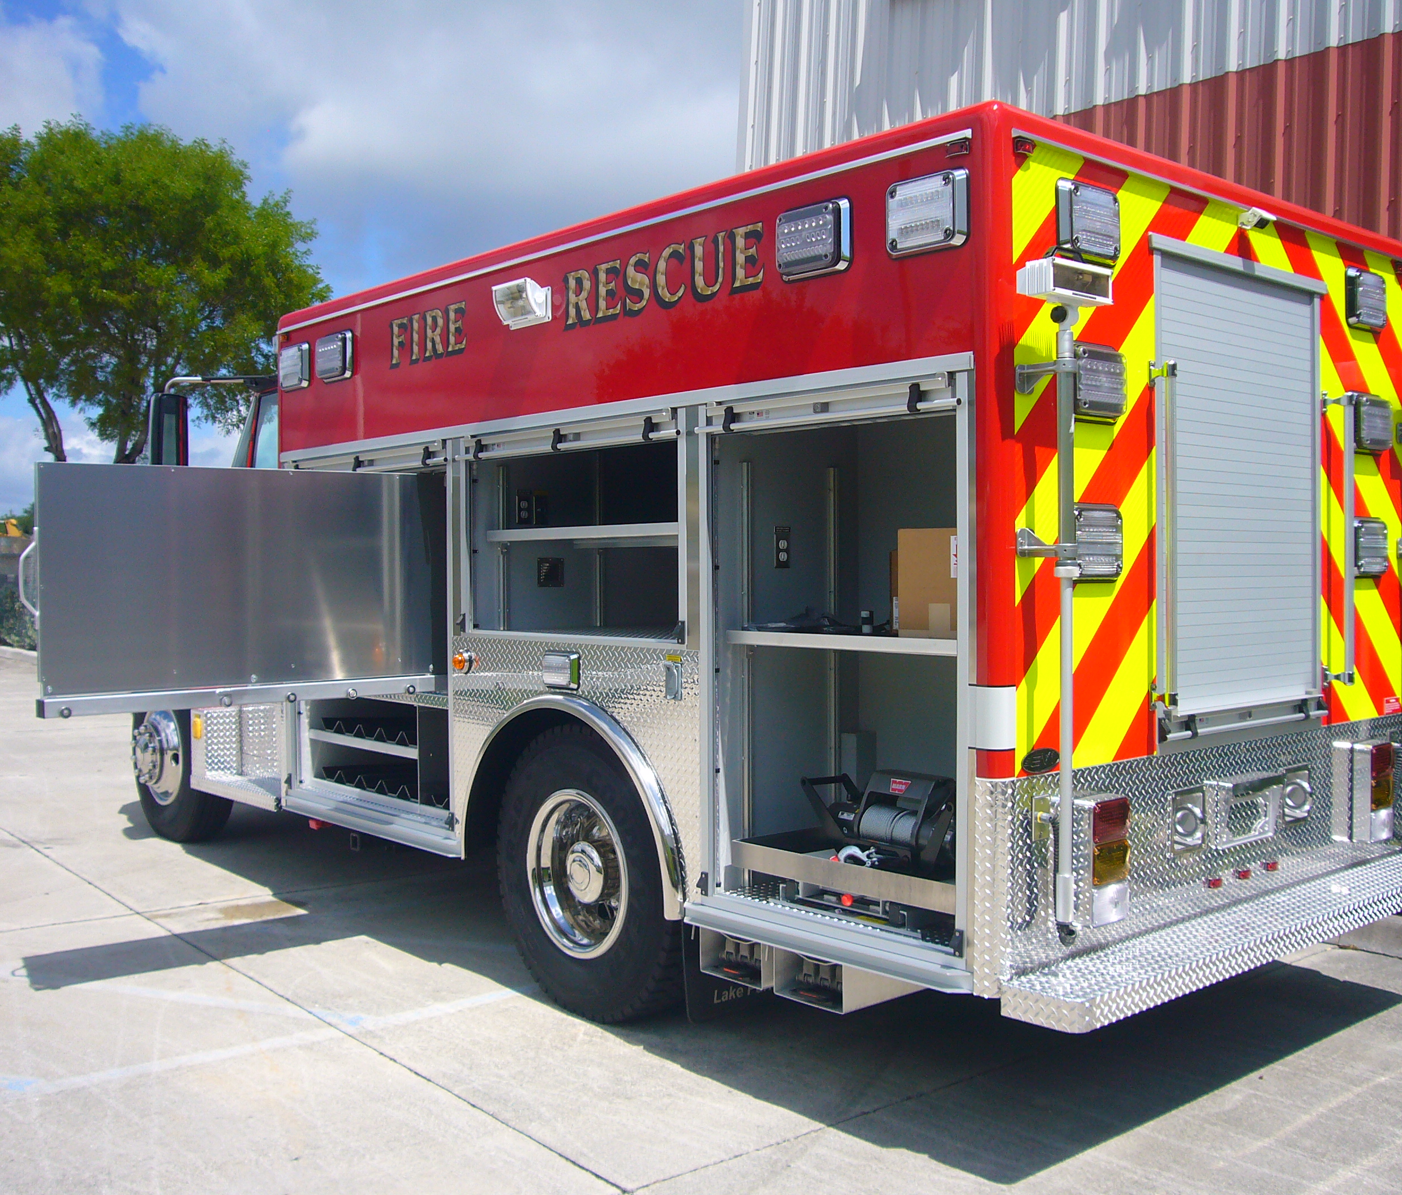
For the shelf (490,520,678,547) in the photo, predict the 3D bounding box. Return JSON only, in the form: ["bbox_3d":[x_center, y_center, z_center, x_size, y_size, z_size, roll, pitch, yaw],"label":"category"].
[{"bbox_3d":[-0.173,-0.230,5.307,0.590,0.045,1.245,-1,1,-42],"label":"shelf"}]

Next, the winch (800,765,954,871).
[{"bbox_3d":[0.573,0.674,4.432,0.310,0.303,0.600,-1,1,-42],"label":"winch"}]

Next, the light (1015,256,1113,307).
[{"bbox_3d":[0.909,-0.778,3.694,0.257,0.092,0.125,-1,1,-41],"label":"light"}]

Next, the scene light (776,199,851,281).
[{"bbox_3d":[0.311,-1.008,4.161,0.055,0.207,0.272,-1,1,-41],"label":"scene light"}]

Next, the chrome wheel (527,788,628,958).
[{"bbox_3d":[-0.371,0.973,5.268,0.200,0.600,0.600,-1,1,-41],"label":"chrome wheel"}]

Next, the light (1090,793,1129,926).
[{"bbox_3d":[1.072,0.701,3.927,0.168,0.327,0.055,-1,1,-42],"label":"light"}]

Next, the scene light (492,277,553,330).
[{"bbox_3d":[-0.632,-1.023,5.150,0.088,0.142,0.257,-1,1,-42],"label":"scene light"}]

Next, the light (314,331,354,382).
[{"bbox_3d":[-1.580,-1.034,6.351,0.055,0.205,0.268,-1,1,-41],"label":"light"}]

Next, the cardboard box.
[{"bbox_3d":[0.757,-0.041,4.158,0.275,0.305,0.330,0,1,35],"label":"cardboard box"}]

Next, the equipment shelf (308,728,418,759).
[{"bbox_3d":[-1.265,0.633,6.620,0.590,0.045,0.985,-1,1,-41],"label":"equipment shelf"}]

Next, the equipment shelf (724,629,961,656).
[{"bbox_3d":[0.633,0.123,4.409,0.590,0.042,1.005,-1,1,-42],"label":"equipment shelf"}]

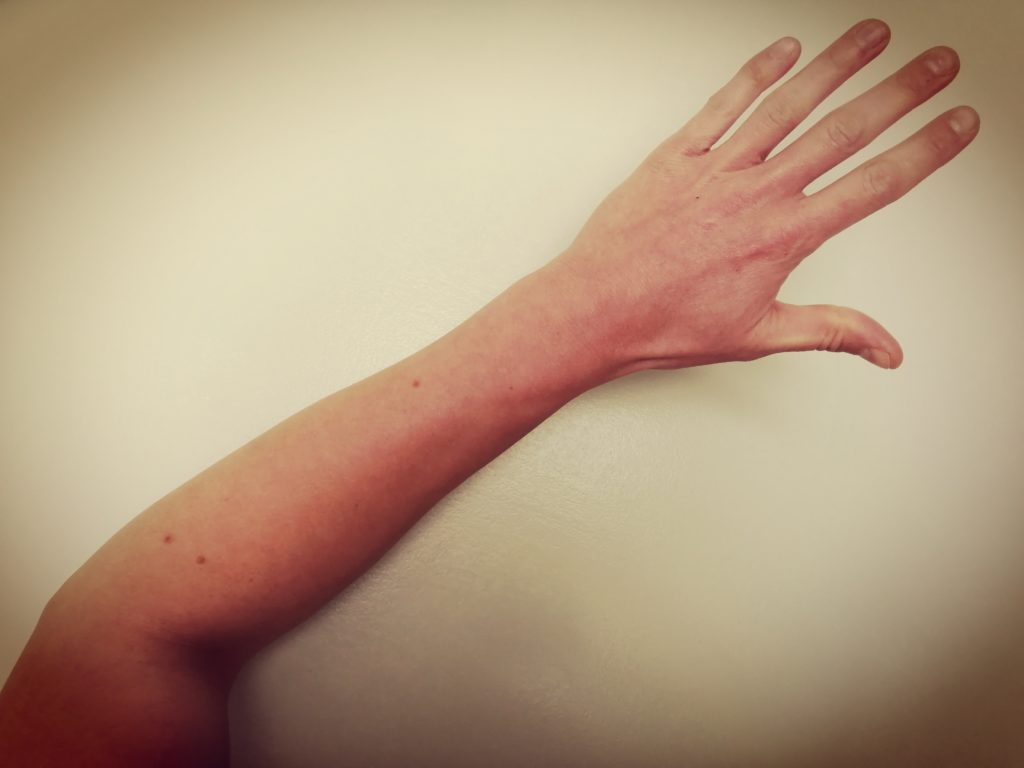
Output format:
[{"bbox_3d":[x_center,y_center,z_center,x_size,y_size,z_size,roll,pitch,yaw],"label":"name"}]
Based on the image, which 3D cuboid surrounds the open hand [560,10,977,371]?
[{"bbox_3d":[0.131,-0.061,0.337,0.200,0.130,0.045,-37,0,-2],"label":"open hand"}]

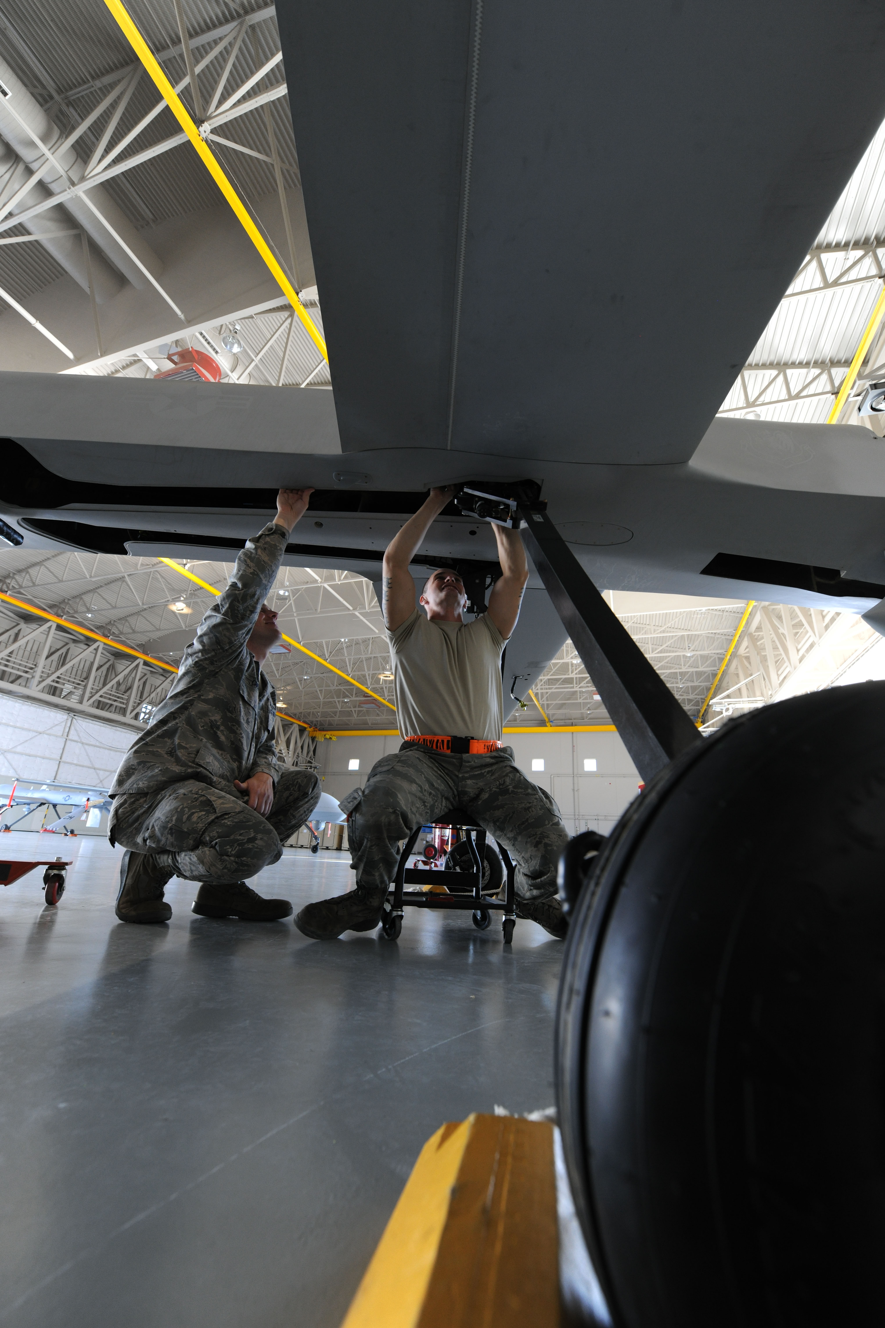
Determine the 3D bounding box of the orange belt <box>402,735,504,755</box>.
[{"bbox_3d":[0.035,0.285,1.794,0.350,0.060,0.250,3,-12,-6],"label":"orange belt"}]

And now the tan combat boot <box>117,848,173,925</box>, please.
[{"bbox_3d":[-0.854,0.648,1.544,0.185,0.210,0.110,17,-24,-32],"label":"tan combat boot"}]

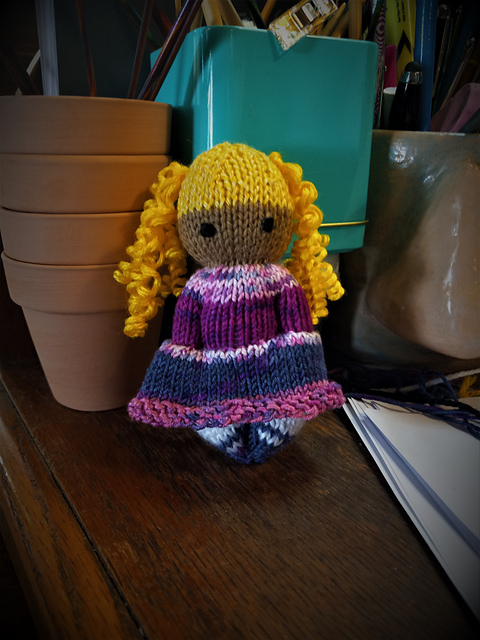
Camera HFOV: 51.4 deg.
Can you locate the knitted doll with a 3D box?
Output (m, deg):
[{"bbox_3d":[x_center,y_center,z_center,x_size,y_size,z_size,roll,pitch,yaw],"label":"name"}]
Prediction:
[{"bbox_3d":[-0.004,-0.007,0.212,0.097,0.135,0.062,-3,9,0],"label":"knitted doll"}]

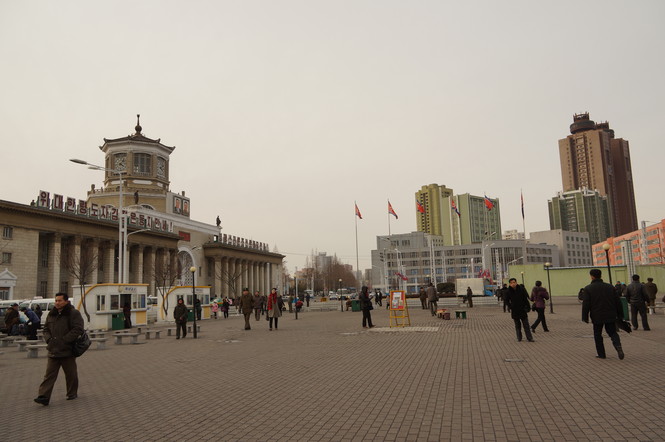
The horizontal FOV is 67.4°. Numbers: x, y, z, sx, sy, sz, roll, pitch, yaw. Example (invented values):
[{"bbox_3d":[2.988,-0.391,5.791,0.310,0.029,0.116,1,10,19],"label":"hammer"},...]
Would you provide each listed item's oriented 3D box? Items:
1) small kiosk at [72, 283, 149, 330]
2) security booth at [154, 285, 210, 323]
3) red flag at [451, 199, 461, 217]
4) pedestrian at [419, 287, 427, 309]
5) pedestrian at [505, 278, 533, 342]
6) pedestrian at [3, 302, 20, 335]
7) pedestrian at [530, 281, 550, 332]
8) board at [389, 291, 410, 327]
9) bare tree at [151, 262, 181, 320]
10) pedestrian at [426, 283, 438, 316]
[{"bbox_3d":[-13.057,5.137,29.697,2.300,2.580,4.100,-4,-8,9],"label":"small kiosk"},{"bbox_3d":[-9.813,5.538,33.213,2.220,2.200,3.240,-4,-8,14],"label":"security booth"},{"bbox_3d":[20.986,-2.252,85.000,1.700,3.000,0.500,-4,-8,11],"label":"red flag"},{"bbox_3d":[6.881,5.817,37.413,0.520,1.630,0.380,-2,-8,-3],"label":"pedestrian"},{"bbox_3d":[5.021,2.408,13.450,0.640,1.680,0.450,-4,-8,9],"label":"pedestrian"},{"bbox_3d":[-14.612,4.526,22.705,0.650,1.510,0.550,0,-8,-15],"label":"pedestrian"},{"bbox_3d":[6.805,2.814,16.300,0.450,1.670,0.520,5,-10,-42],"label":"pedestrian"},{"bbox_3d":[2.791,3.651,20.600,0.620,1.480,0.850,-5,-8,21],"label":"board"},{"bbox_3d":[-9.833,4.159,29.600,1.650,3.750,1.650,1,-8,-18],"label":"bare tree"},{"bbox_3d":[5.310,4.186,26.400,0.580,1.700,0.450,-3,-8,5],"label":"pedestrian"}]

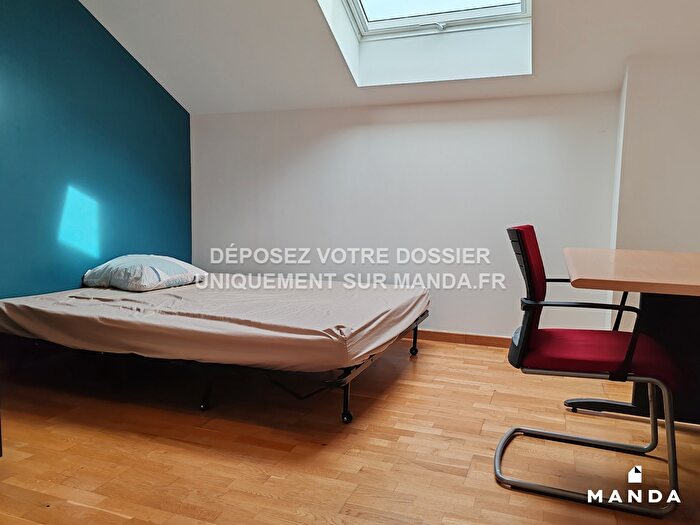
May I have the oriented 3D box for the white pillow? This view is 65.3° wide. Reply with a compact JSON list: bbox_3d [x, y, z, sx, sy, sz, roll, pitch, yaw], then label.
[{"bbox_3d":[-1.462,0.060,3.910,0.520,0.200,0.670,3,6,21],"label":"white pillow"}]

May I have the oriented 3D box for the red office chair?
[{"bbox_3d":[0.887,0.332,2.072,0.600,0.930,0.560,3,6,21],"label":"red office chair"}]

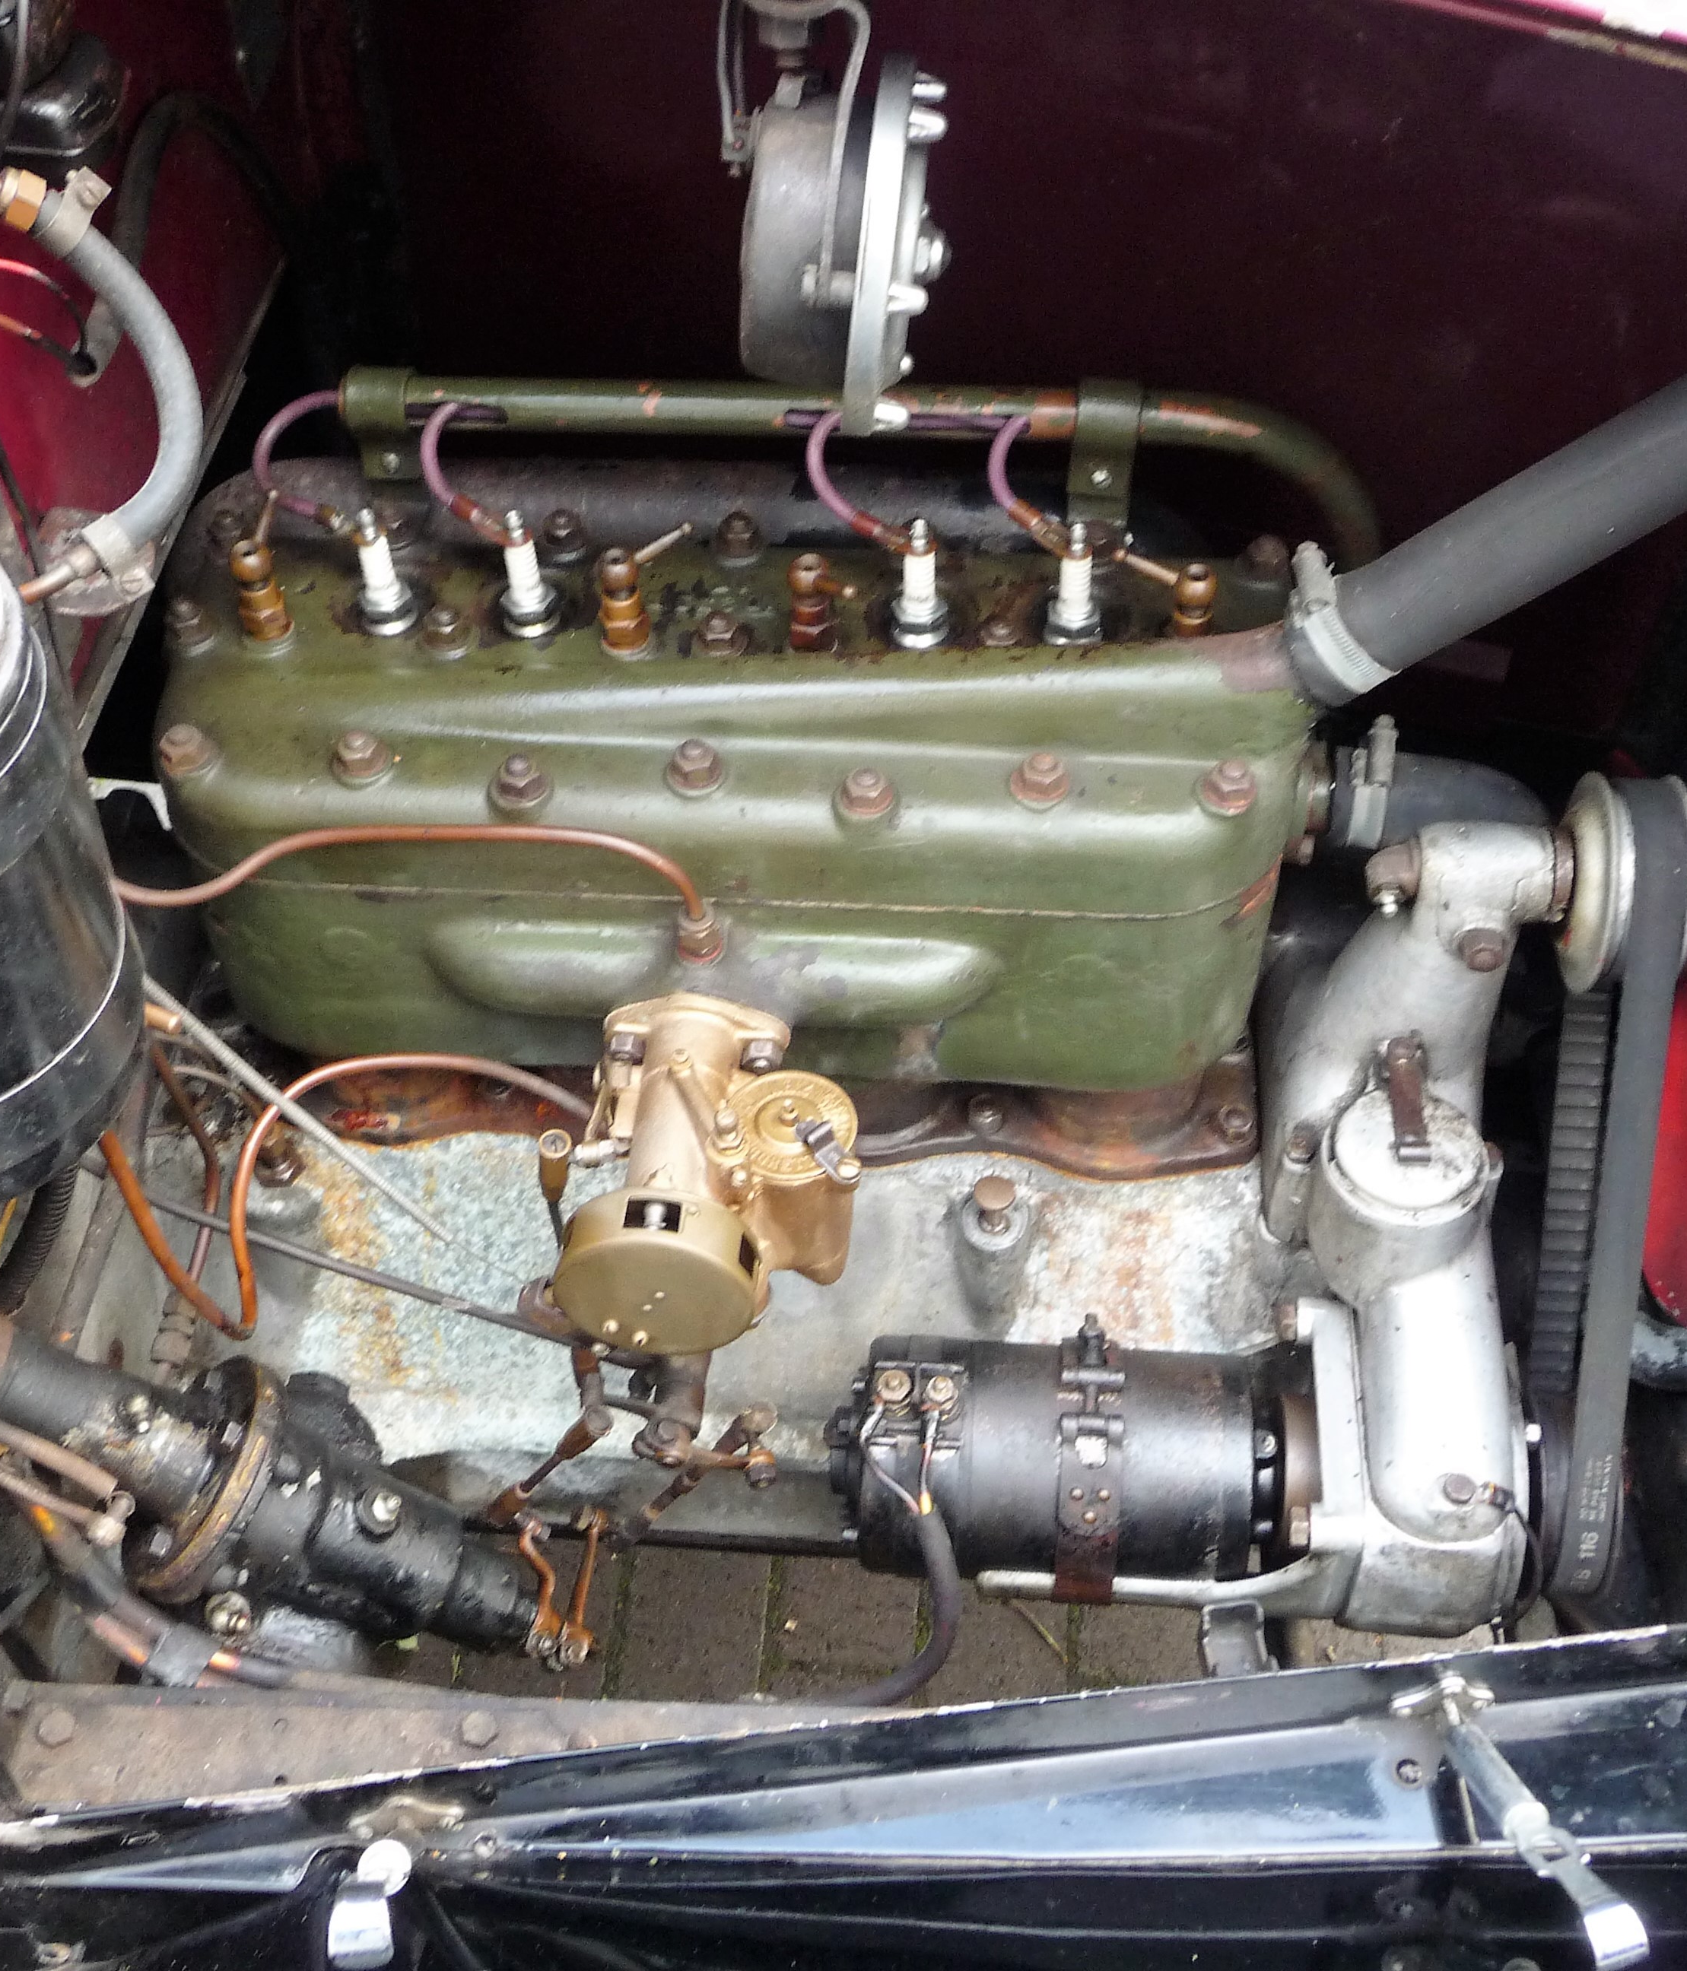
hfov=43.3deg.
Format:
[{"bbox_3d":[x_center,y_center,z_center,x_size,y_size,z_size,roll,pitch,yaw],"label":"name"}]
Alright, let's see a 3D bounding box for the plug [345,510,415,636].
[{"bbox_3d":[-0.206,-0.184,0.947,0.026,0.066,0.026,2,50,7],"label":"plug"}]

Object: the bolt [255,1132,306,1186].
[{"bbox_3d":[-0.260,0.081,0.983,0.022,0.018,0.021,3,50,6],"label":"bolt"}]

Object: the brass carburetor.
[{"bbox_3d":[-0.053,0.077,0.885,0.122,0.105,0.143,3,50,6],"label":"brass carburetor"}]

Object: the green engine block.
[{"bbox_3d":[-0.048,-0.104,1.005,0.515,0.170,0.230,3,50,6],"label":"green engine block"}]

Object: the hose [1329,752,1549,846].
[{"bbox_3d":[0.274,-0.082,0.976,0.105,0.075,0.048,3,50,6],"label":"hose"}]

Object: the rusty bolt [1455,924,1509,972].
[{"bbox_3d":[0.285,-0.017,0.951,0.025,0.022,0.015,3,50,6],"label":"rusty bolt"}]

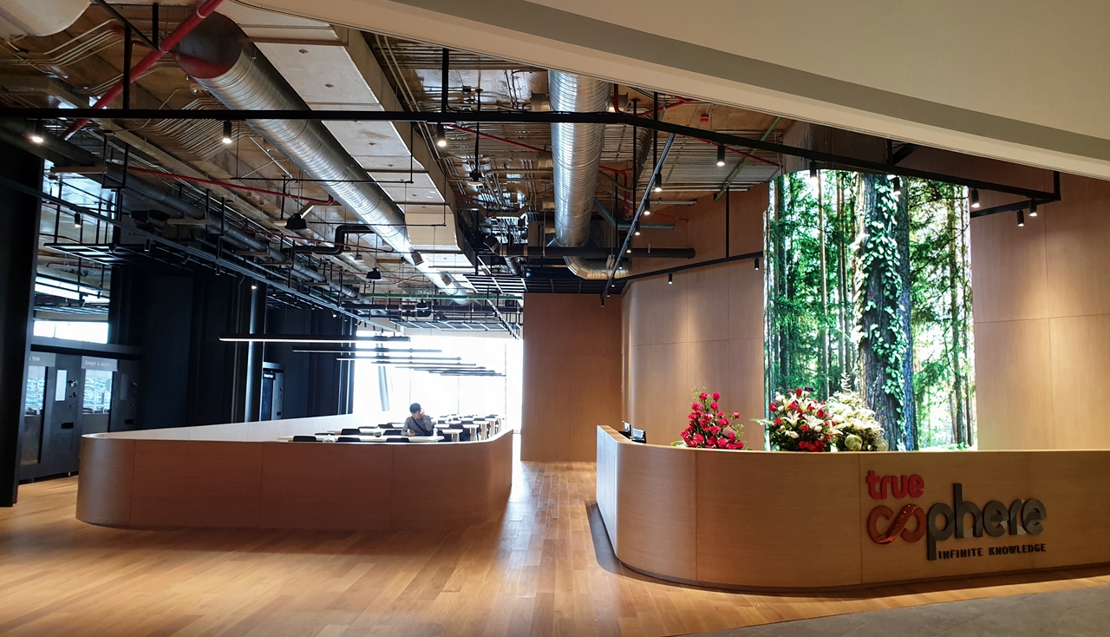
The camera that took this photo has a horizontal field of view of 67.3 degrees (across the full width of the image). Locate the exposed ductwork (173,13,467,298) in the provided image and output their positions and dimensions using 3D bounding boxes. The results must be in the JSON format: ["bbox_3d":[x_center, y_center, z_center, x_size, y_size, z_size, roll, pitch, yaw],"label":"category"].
[{"bbox_3d":[-2.530,-1.293,13.820,0.540,0.540,15.200,1,-6,1],"label":"exposed ductwork"}]

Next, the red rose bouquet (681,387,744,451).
[{"bbox_3d":[1.309,0.885,6.934,0.510,0.600,0.460,1,-6,1],"label":"red rose bouquet"}]

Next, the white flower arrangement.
[{"bbox_3d":[2.545,0.914,7.019,0.500,0.600,0.470,1,-6,1],"label":"white flower arrangement"}]

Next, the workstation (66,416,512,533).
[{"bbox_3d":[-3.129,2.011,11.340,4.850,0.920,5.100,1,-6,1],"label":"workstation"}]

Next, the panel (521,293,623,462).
[{"bbox_3d":[0.397,1.382,19.576,2.350,3.920,0.150,1,-6,1],"label":"panel"}]

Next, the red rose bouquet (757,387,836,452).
[{"bbox_3d":[1.992,0.881,6.877,0.630,0.620,0.520,1,-6,1],"label":"red rose bouquet"}]

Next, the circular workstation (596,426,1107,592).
[{"bbox_3d":[3.030,1.833,9.184,5.200,1.050,5.400,3,-6,-16],"label":"circular workstation"}]

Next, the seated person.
[{"bbox_3d":[-2.320,2.113,14.185,0.530,1.300,0.720,-1,-6,15],"label":"seated person"}]

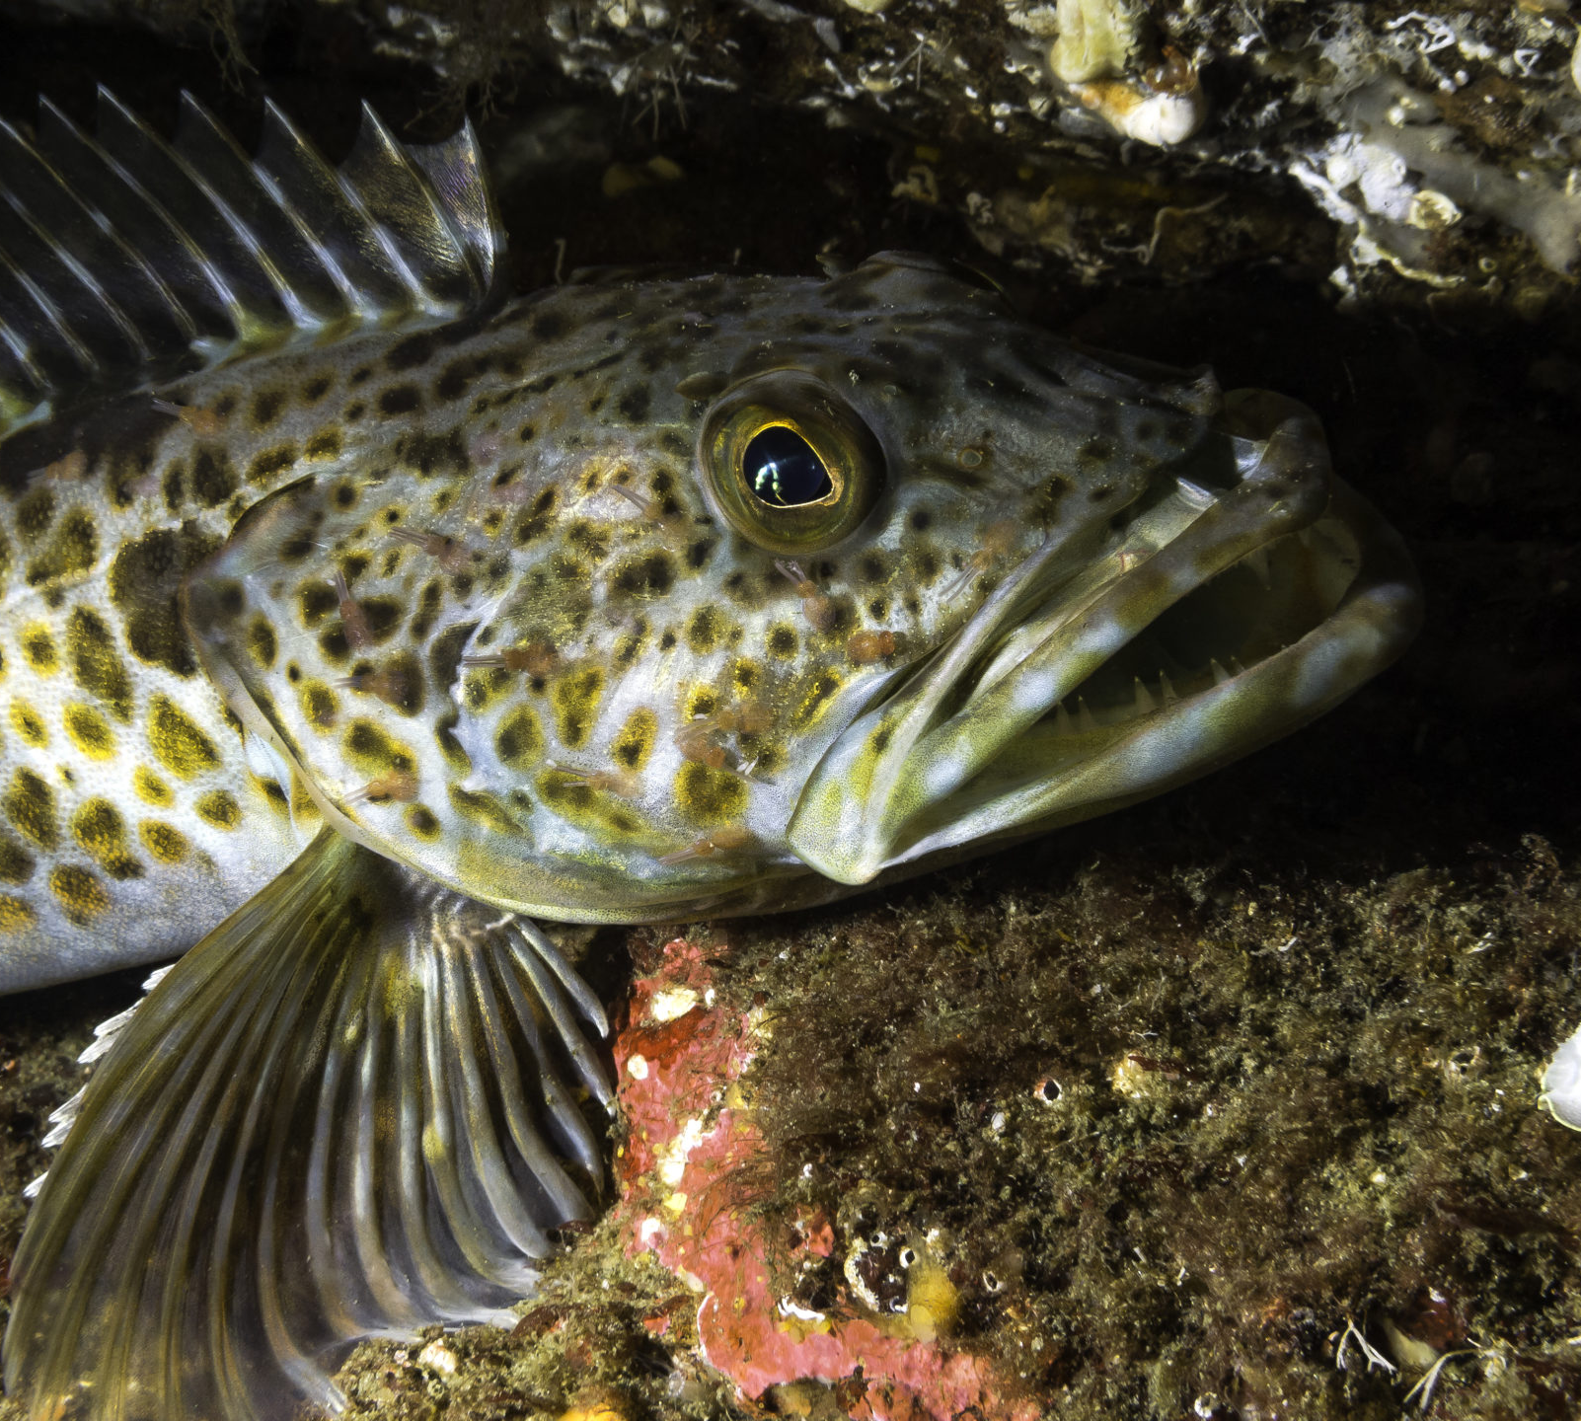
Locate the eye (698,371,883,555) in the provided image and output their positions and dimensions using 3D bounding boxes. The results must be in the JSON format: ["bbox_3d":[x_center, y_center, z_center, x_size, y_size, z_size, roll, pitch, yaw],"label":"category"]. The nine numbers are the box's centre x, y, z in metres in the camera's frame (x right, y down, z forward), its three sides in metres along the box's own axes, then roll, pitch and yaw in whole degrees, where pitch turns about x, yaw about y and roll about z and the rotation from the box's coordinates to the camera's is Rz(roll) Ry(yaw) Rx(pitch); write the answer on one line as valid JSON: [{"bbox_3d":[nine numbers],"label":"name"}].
[{"bbox_3d":[0.000,-0.037,0.530,0.027,0.027,0.018,0,-5,3],"label":"eye"}]

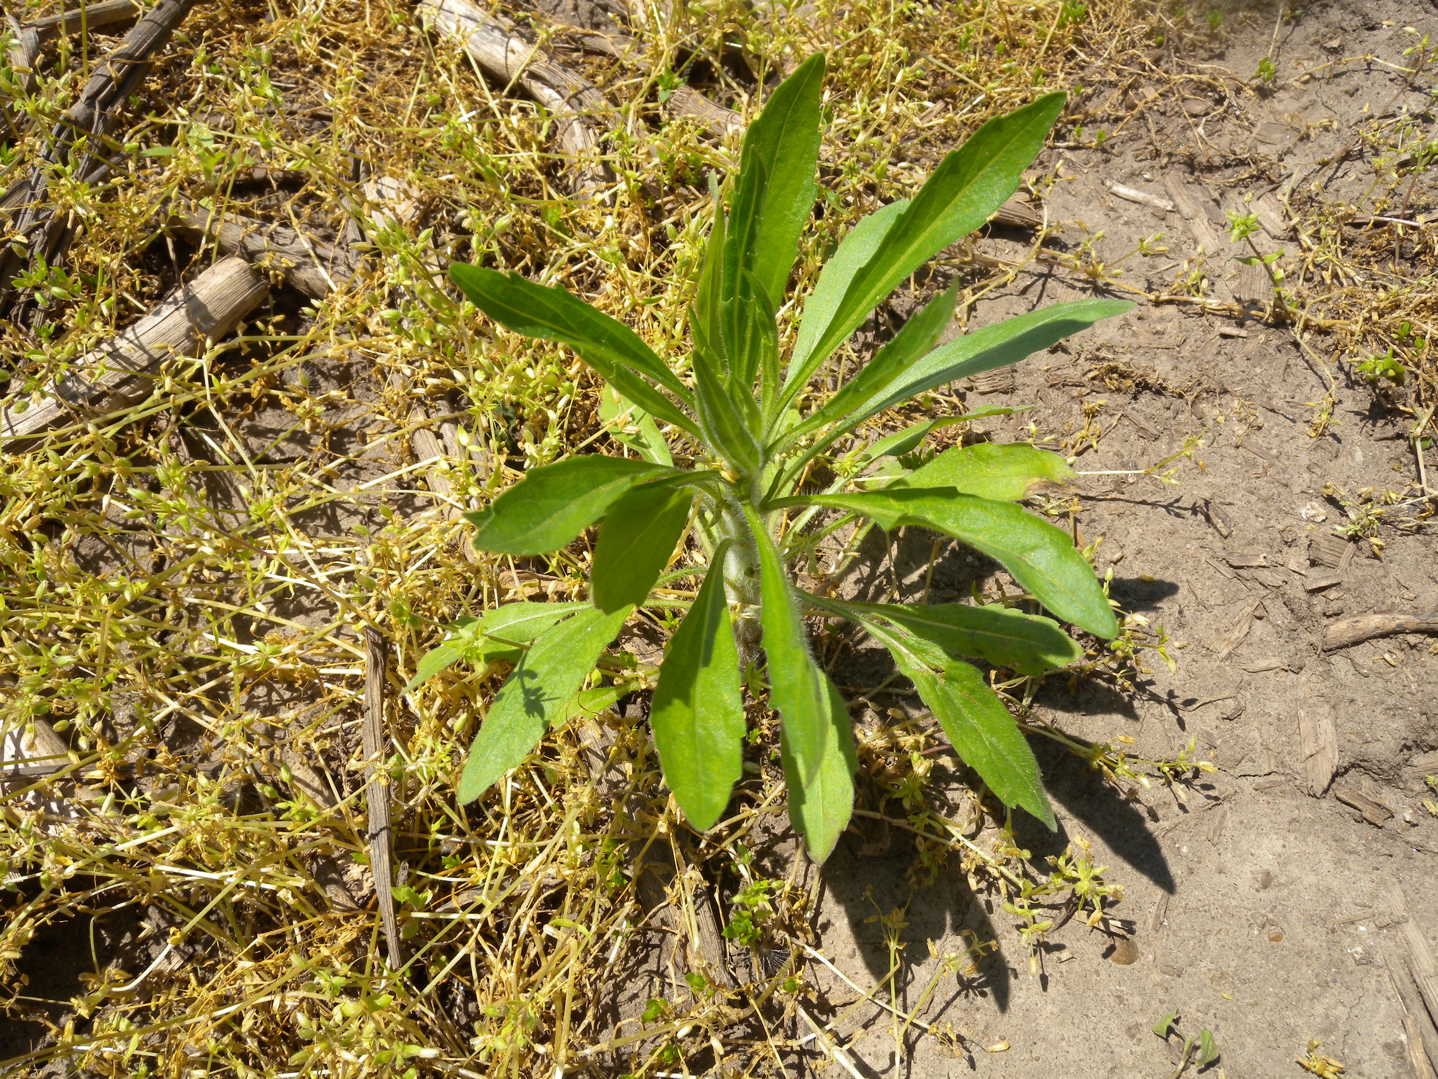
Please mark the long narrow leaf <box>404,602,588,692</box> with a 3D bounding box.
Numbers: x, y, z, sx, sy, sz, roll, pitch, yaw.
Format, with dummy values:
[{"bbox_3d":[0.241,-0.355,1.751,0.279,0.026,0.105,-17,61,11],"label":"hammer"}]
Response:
[{"bbox_3d":[-0.075,0.037,0.393,0.067,0.014,0.022,-19,60,-11],"label":"long narrow leaf"}]

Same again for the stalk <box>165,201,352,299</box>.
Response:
[{"bbox_3d":[-0.200,-0.125,0.504,0.099,0.016,0.017,22,60,13],"label":"stalk"}]

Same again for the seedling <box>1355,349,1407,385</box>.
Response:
[{"bbox_3d":[0.263,-0.068,0.462,0.019,0.013,0.016,0,58,0],"label":"seedling"}]

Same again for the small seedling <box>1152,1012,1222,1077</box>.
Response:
[{"bbox_3d":[0.137,0.148,0.340,0.020,0.011,0.021,0,58,0],"label":"small seedling"}]

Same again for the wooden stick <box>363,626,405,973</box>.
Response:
[{"bbox_3d":[-0.107,0.078,0.373,0.008,0.007,0.115,-10,59,-6],"label":"wooden stick"}]

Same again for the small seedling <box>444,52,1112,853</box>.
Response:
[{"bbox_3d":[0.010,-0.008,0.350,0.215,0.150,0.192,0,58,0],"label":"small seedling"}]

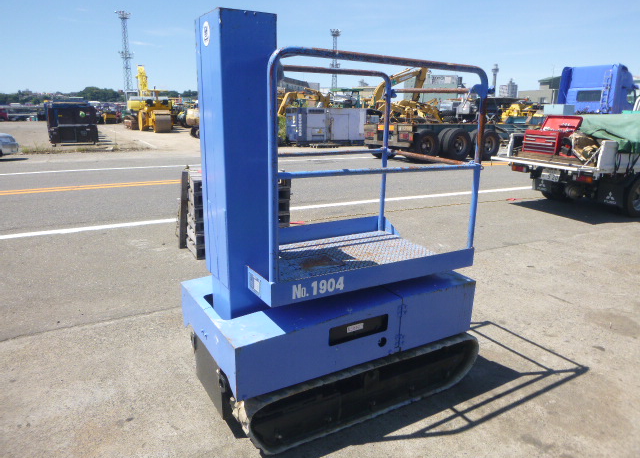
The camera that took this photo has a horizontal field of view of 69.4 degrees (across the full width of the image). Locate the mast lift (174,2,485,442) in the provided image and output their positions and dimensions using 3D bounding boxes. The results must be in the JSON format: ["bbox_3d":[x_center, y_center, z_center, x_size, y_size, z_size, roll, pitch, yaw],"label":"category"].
[{"bbox_3d":[0.056,-0.077,2.645,1.513,1.989,1.008,-8,16,-29],"label":"mast lift"}]

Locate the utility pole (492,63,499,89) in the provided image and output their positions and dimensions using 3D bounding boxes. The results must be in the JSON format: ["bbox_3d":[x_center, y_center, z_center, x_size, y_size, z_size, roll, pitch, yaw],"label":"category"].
[{"bbox_3d":[51.875,-40.538,134.933,1.800,16.000,1.800,0,14,0],"label":"utility pole"}]

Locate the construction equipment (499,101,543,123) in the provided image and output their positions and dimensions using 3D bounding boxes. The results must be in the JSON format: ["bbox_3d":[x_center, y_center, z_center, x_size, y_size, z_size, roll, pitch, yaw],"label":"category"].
[{"bbox_3d":[9.383,-4.896,21.546,2.000,2.150,1.800,0,14,0],"label":"construction equipment"}]

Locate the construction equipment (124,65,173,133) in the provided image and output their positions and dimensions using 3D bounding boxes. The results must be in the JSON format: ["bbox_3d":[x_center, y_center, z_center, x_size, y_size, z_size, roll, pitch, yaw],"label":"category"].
[{"bbox_3d":[-11.605,-8.816,31.280,3.000,4.700,4.600,-4,15,-16],"label":"construction equipment"}]

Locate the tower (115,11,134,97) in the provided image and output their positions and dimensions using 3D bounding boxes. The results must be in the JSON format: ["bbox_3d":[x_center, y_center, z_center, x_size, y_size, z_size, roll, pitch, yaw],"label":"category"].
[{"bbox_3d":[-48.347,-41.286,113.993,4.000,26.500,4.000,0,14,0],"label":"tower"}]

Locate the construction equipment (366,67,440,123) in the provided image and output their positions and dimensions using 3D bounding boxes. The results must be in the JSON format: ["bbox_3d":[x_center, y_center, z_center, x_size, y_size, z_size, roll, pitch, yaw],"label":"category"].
[{"bbox_3d":[5.180,-7.847,28.495,4.900,4.400,2.500,0,14,0],"label":"construction equipment"}]

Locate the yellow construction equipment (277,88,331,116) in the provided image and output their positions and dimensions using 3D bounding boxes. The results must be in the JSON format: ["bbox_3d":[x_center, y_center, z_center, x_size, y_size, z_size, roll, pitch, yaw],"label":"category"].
[{"bbox_3d":[-0.861,-6.427,25.695,3.300,2.950,1.900,0,14,0],"label":"yellow construction equipment"}]

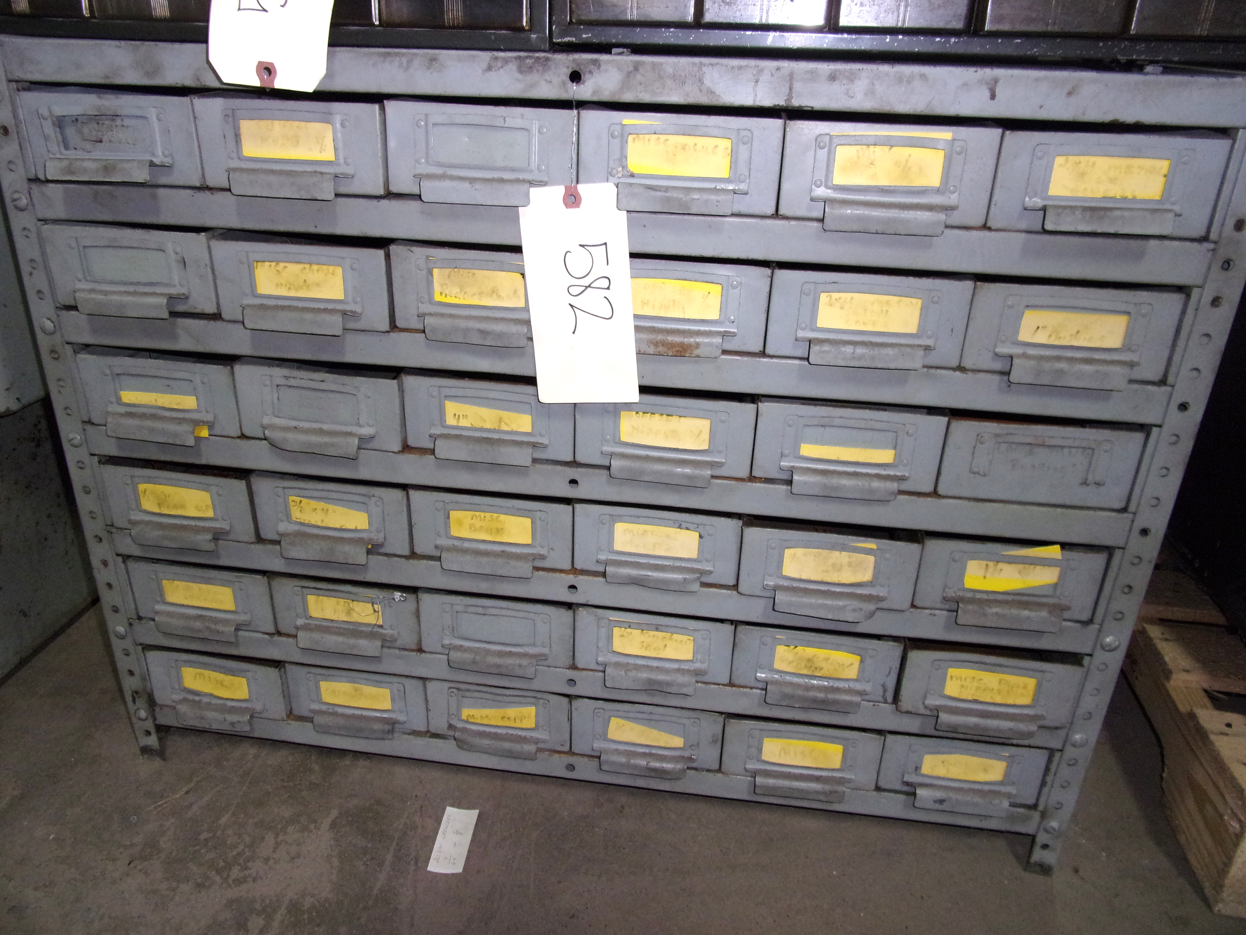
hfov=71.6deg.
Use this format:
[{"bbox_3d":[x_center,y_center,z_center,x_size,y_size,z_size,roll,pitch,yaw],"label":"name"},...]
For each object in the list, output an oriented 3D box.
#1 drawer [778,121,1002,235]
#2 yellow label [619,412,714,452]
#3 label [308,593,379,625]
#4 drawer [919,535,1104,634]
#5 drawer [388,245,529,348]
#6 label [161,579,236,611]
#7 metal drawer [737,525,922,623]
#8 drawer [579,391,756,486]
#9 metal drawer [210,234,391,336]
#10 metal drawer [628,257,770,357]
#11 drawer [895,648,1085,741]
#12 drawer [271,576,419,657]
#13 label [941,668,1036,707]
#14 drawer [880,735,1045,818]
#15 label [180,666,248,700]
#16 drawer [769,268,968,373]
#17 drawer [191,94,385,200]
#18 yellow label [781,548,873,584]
[{"bbox_3d":[0.198,-0.251,0.712,0.141,0.068,0.309,5,24,6],"label":"drawer"},{"bbox_3d":[0.033,-0.028,0.683,0.071,0.025,0.002,5,24,6],"label":"yellow label"},{"bbox_3d":[-0.259,0.134,0.804,0.073,0.026,0.002,5,24,6],"label":"label"},{"bbox_3d":[0.328,0.037,0.818,0.141,0.069,0.309,5,24,6],"label":"drawer"},{"bbox_3d":[-0.091,-0.183,0.782,0.142,0.067,0.279,5,24,6],"label":"drawer"},{"bbox_3d":[-0.403,0.122,0.820,0.073,0.026,0.002,5,24,6],"label":"label"},{"bbox_3d":[0.188,0.022,0.843,0.143,0.067,0.338,5,24,6],"label":"metal drawer"},{"bbox_3d":[0.054,-0.088,0.831,0.143,0.067,0.338,5,24,6],"label":"drawer"},{"bbox_3d":[-0.232,-0.193,0.795,0.140,0.066,0.309,5,24,6],"label":"metal drawer"},{"bbox_3d":[0.058,-0.183,0.795,0.143,0.067,0.338,5,24,6],"label":"metal drawer"},{"bbox_3d":[0.326,0.134,0.851,0.141,0.067,0.309,5,24,6],"label":"drawer"},{"bbox_3d":[-0.239,0.086,0.914,0.140,0.070,0.290,5,24,6],"label":"drawer"},{"bbox_3d":[0.308,0.184,0.724,0.073,0.028,0.004,5,24,6],"label":"label"},{"bbox_3d":[0.322,0.224,0.891,0.140,0.066,0.290,5,24,6],"label":"drawer"},{"bbox_3d":[-0.401,0.213,0.850,0.069,0.030,0.004,5,24,6],"label":"label"},{"bbox_3d":[0.196,-0.158,0.747,0.142,0.067,0.279,5,24,6],"label":"drawer"},{"bbox_3d":[-0.230,-0.287,0.756,0.142,0.067,0.279,5,24,6],"label":"drawer"},{"bbox_3d":[0.168,0.080,0.703,0.073,0.026,0.002,5,24,6],"label":"yellow label"}]

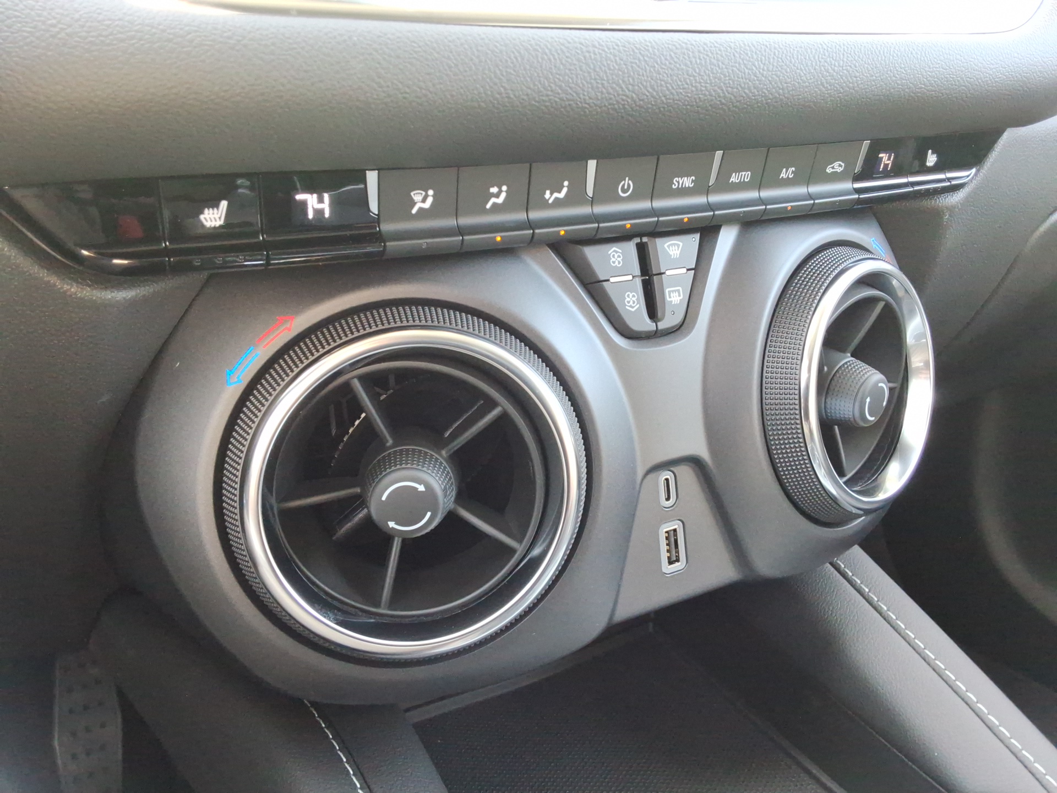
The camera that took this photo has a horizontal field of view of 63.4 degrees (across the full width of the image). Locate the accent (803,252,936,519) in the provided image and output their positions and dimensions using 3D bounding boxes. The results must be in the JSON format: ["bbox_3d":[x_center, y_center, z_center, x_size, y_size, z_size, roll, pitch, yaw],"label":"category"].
[{"bbox_3d":[0.125,-0.004,0.316,0.091,0.091,0.012,-17,11,-37],"label":"accent"}]

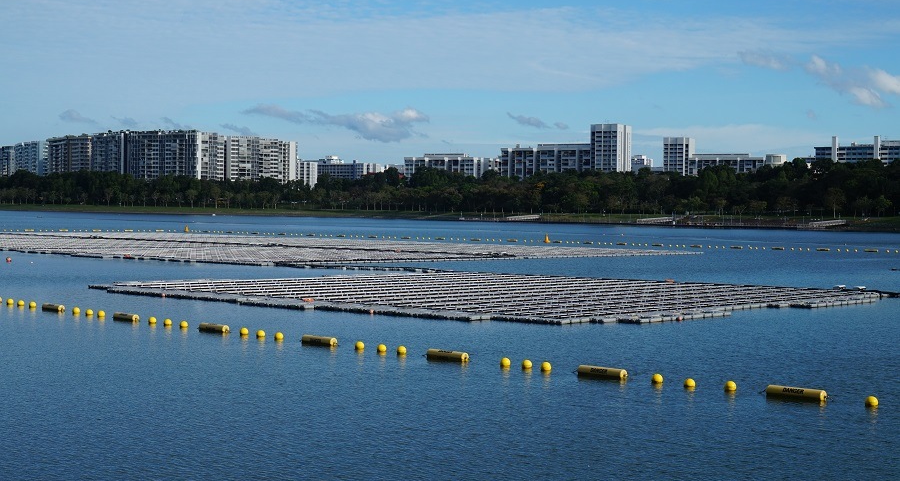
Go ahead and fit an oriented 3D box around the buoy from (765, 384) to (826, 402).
[{"bbox_3d":[12.116,5.371,49.857,2.131,0.433,0.433,2,2,44],"label":"buoy"}]

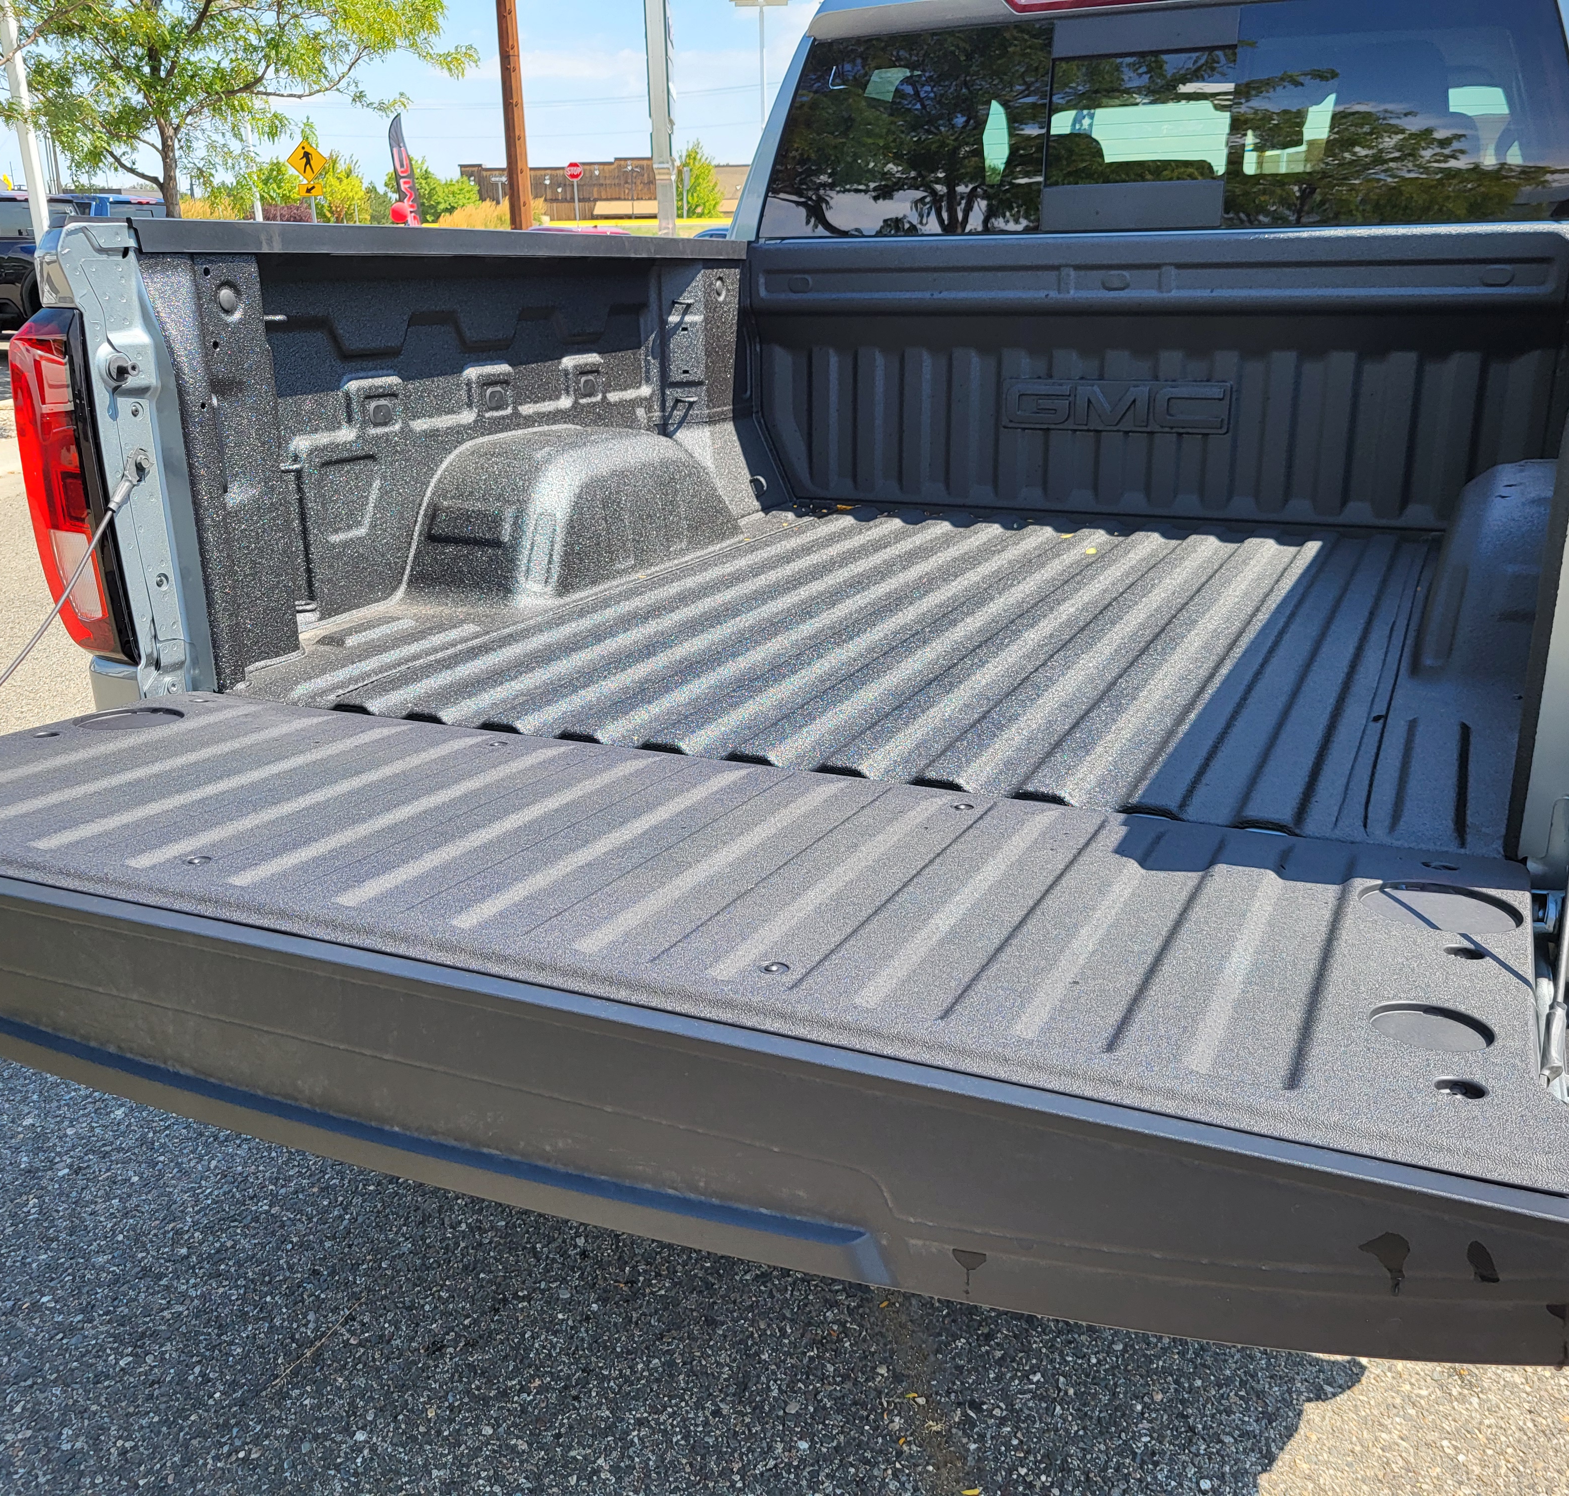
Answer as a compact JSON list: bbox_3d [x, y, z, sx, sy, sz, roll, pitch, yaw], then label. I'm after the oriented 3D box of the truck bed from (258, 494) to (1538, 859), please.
[{"bbox_3d":[0.322,-0.225,2.407,1.550,0.075,1.743,7,19,23],"label":"truck bed"}]

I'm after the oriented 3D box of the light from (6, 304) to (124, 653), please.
[{"bbox_3d":[-0.860,-0.342,1.921,0.205,0.427,0.190,7,19,23],"label":"light"}]

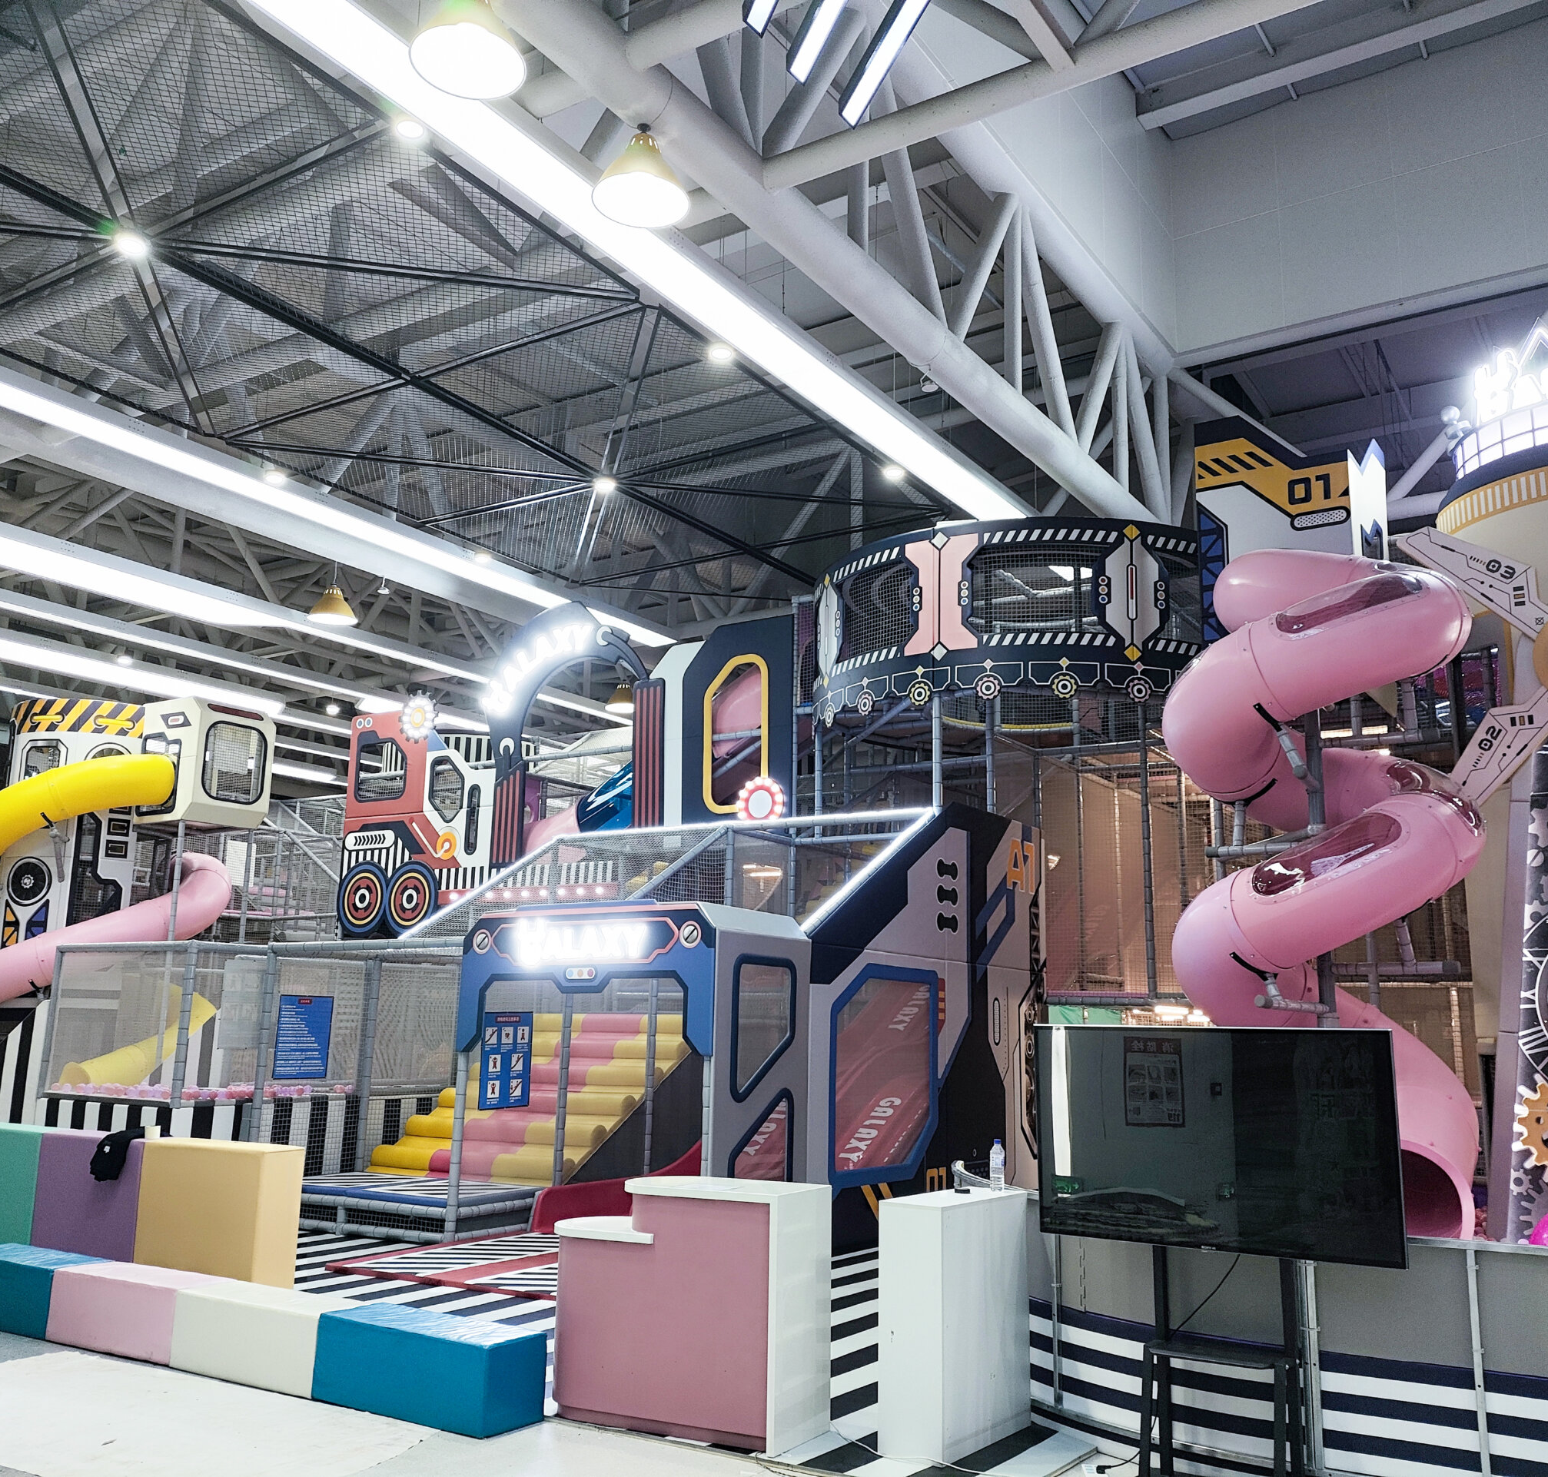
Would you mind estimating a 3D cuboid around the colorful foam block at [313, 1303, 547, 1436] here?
[{"bbox_3d":[-1.525,2.762,6.248,1.043,0.354,0.330,-6,-14,32],"label":"colorful foam block"}]

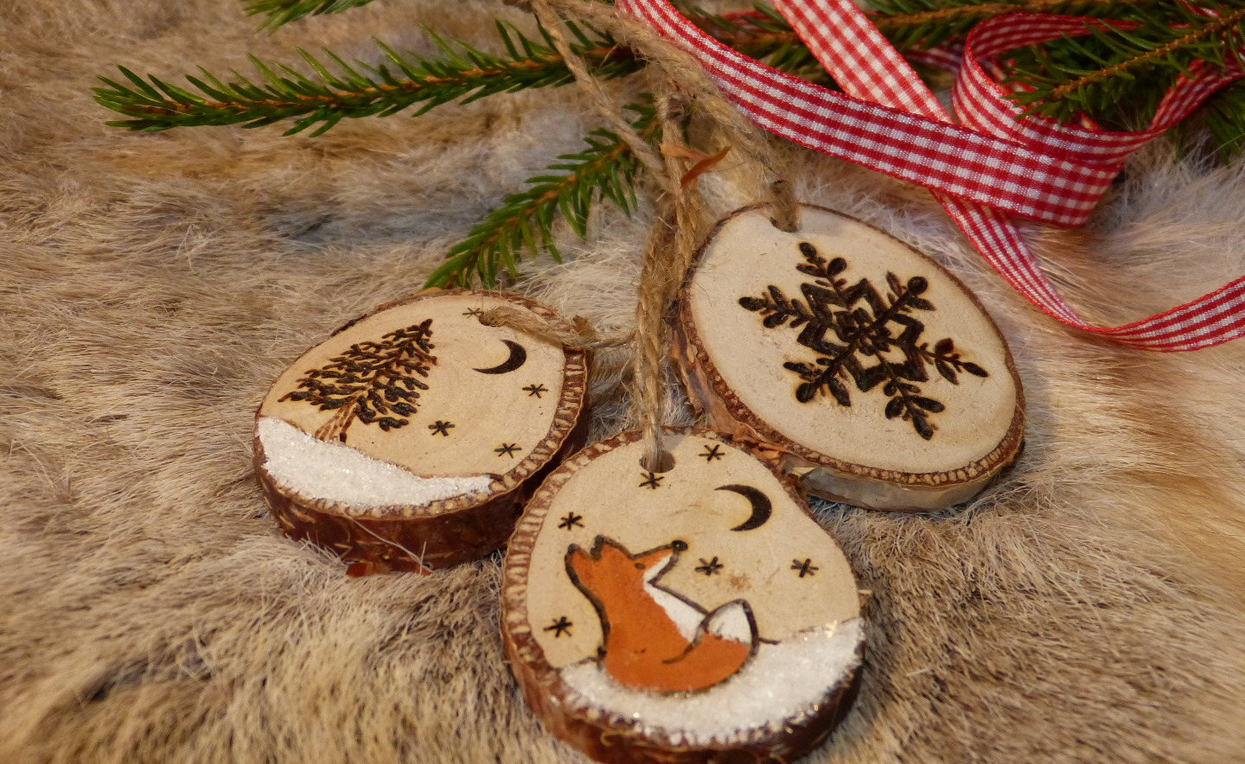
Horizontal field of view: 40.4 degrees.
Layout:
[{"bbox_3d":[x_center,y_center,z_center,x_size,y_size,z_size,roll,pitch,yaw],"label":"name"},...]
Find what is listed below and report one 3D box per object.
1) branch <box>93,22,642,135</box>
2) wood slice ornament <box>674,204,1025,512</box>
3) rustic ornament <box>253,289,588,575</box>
[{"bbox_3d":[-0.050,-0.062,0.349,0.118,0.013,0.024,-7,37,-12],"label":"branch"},{"bbox_3d":[0.036,-0.005,0.272,0.058,0.007,0.062,-5,50,-25],"label":"wood slice ornament"},{"bbox_3d":[-0.029,0.006,0.260,0.048,0.009,0.062,12,37,18],"label":"rustic ornament"}]

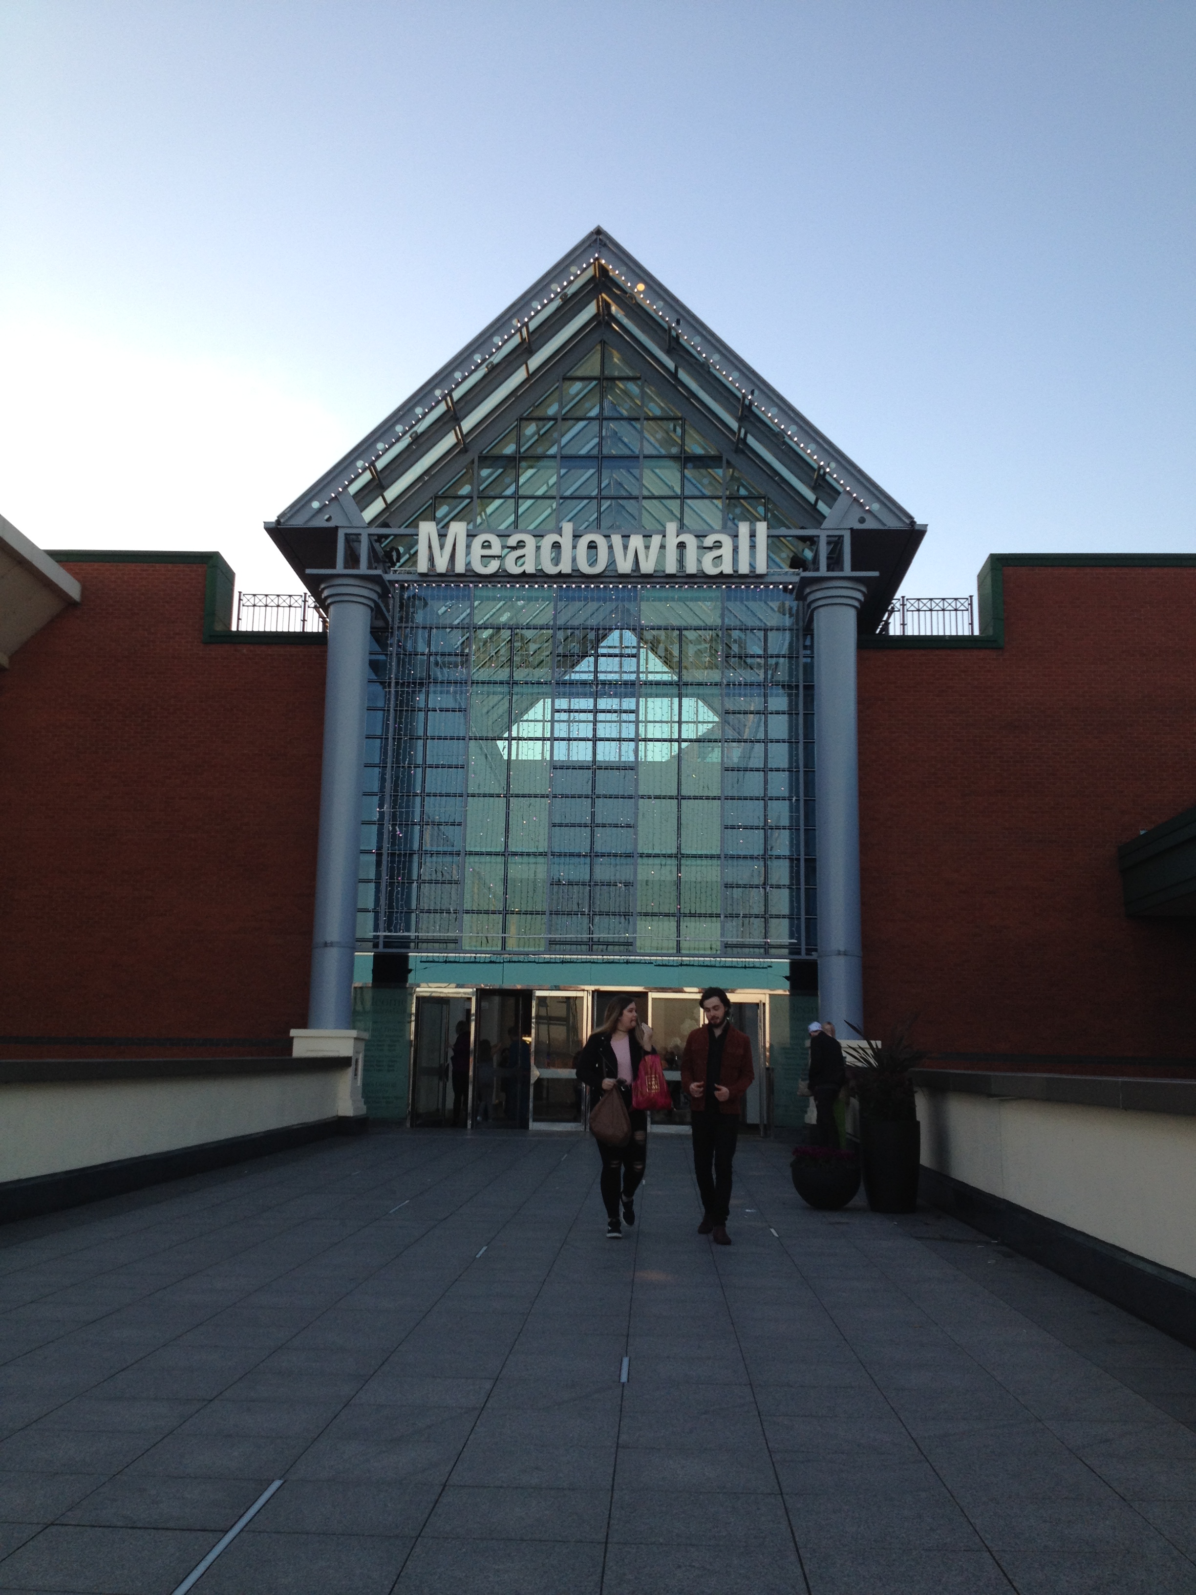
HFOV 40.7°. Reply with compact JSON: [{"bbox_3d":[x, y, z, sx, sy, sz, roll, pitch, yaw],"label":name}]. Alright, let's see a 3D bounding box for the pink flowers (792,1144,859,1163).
[{"bbox_3d":[1.998,3.153,14.198,0.570,0.180,0.570,1,-11,2],"label":"pink flowers"}]

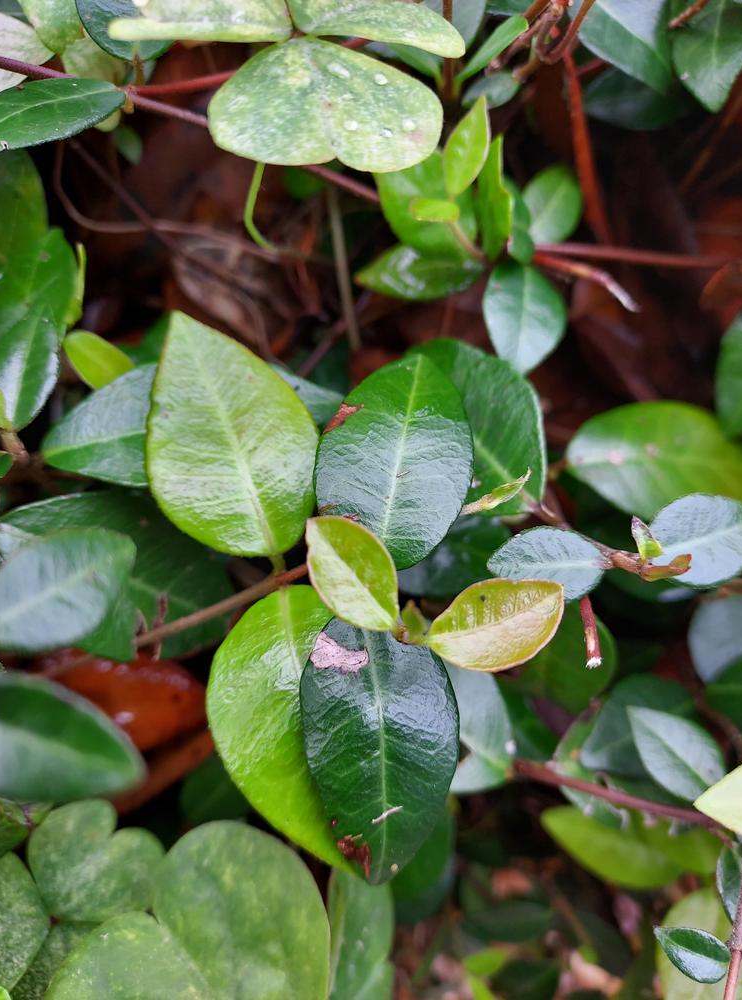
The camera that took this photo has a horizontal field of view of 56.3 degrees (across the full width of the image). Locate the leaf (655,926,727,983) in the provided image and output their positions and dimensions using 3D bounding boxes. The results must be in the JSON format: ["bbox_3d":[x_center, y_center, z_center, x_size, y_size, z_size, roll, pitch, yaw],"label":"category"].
[{"bbox_3d":[0.094,0.134,0.205,0.022,0.007,0.013,19,69,5],"label":"leaf"}]

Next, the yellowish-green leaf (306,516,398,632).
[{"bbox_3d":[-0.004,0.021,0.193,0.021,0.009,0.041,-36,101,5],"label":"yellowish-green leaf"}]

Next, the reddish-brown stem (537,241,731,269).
[{"bbox_3d":[0.098,-0.090,0.256,0.077,0.004,0.004,0,60,-9],"label":"reddish-brown stem"}]

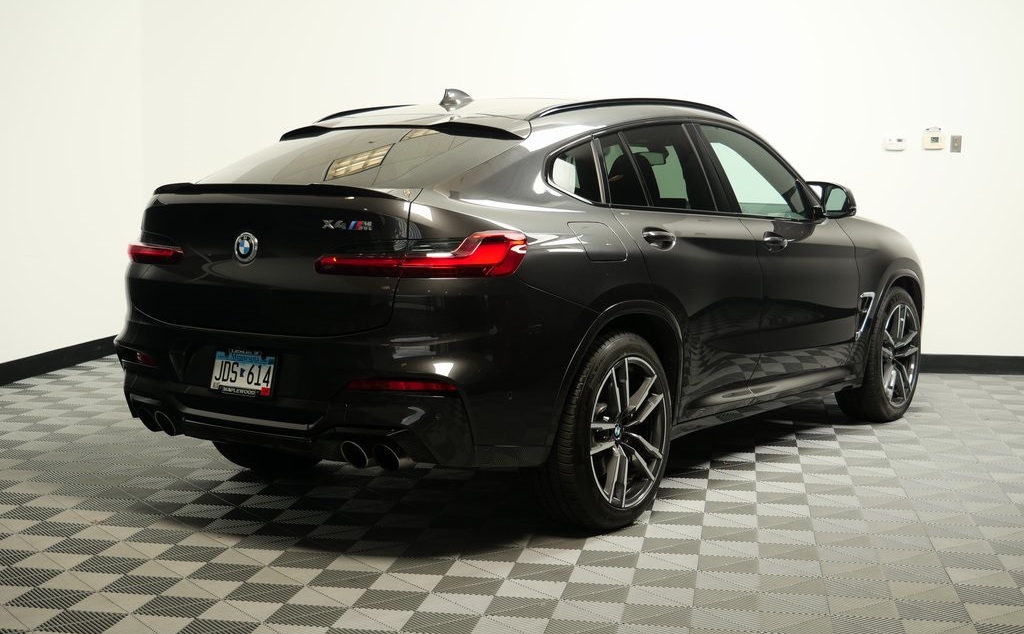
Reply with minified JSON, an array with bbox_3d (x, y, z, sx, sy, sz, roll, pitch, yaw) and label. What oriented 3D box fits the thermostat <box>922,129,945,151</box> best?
[{"bbox_3d":[2.829,-1.199,9.141,0.145,0.150,0.040,1,5,10],"label":"thermostat"}]

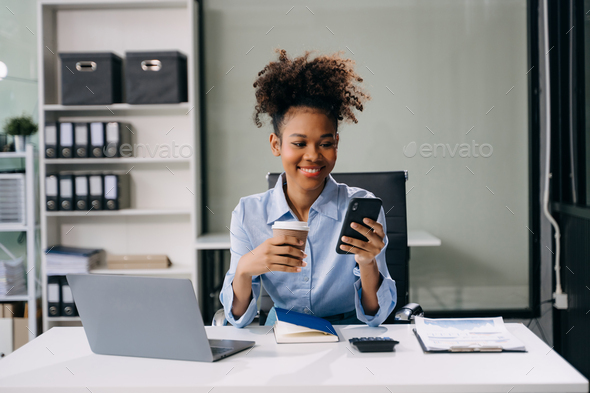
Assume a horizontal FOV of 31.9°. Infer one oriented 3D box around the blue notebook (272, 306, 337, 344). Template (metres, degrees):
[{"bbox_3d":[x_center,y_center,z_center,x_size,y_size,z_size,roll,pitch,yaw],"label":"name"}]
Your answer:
[{"bbox_3d":[0.025,0.313,2.520,0.147,0.054,0.210,-1,2,-4],"label":"blue notebook"}]

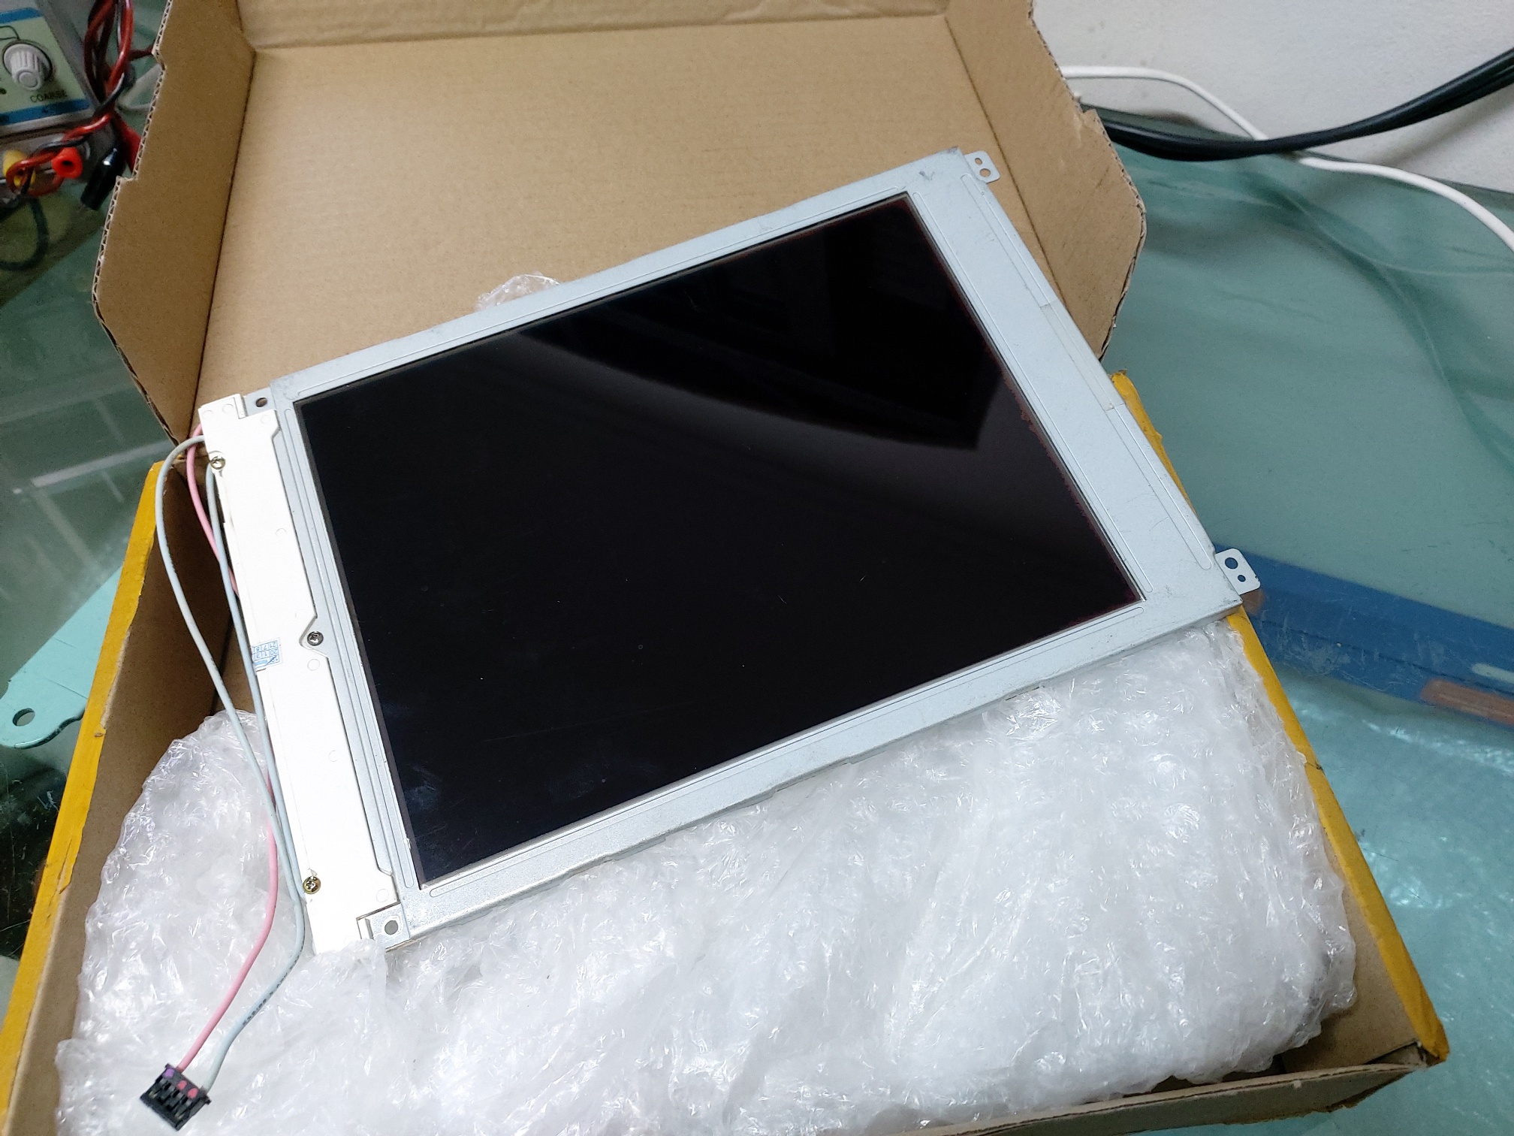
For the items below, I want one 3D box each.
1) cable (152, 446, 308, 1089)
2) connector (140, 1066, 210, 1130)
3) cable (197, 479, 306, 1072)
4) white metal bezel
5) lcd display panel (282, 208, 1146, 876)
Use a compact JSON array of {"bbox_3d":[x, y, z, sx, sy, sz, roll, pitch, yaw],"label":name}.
[{"bbox_3d":[-0.139,0.039,0.287,0.026,0.012,0.179,-17,67,-5],"label":"cable"},{"bbox_3d":[-0.133,0.122,0.252,0.013,0.006,0.009,34,68,17],"label":"connector"},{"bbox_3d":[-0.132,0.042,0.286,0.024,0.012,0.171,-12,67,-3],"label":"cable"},{"bbox_3d":[-0.018,-0.018,0.306,0.248,0.010,0.168,-21,67,-6],"label":"white metal bezel"},{"bbox_3d":[-0.017,-0.019,0.305,0.196,0.006,0.148,-21,67,-6],"label":"lcd display panel"}]

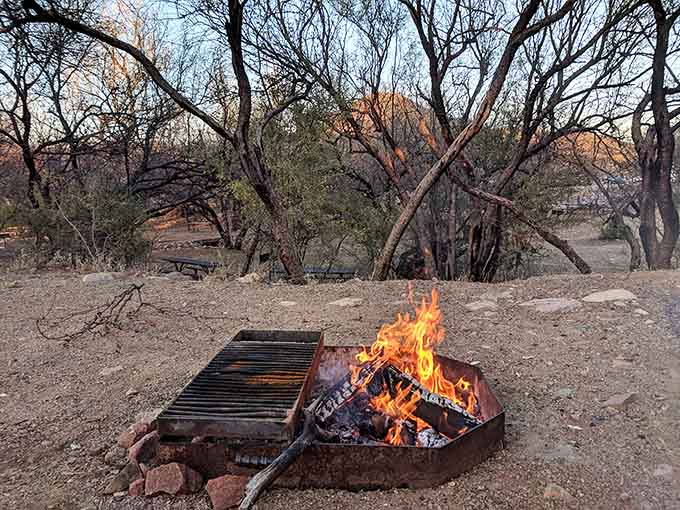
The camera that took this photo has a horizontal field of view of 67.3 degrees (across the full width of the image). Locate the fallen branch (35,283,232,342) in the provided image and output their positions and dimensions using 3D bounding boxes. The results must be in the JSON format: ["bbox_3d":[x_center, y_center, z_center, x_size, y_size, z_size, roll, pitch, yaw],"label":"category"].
[{"bbox_3d":[-1.522,0.391,3.765,1.360,0.270,0.700,0,8,0],"label":"fallen branch"}]

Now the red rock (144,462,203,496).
[{"bbox_3d":[-0.569,0.745,1.744,0.180,0.098,0.110,0,8,0],"label":"red rock"}]

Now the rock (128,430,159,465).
[{"bbox_3d":[-0.701,0.696,1.823,0.098,0.095,0.095,0,8,0],"label":"rock"}]

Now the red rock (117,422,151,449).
[{"bbox_3d":[-0.801,0.705,1.981,0.120,0.078,0.090,0,8,0],"label":"red rock"}]

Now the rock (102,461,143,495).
[{"bbox_3d":[-0.743,0.754,1.745,0.122,0.078,0.100,0,8,0],"label":"rock"}]

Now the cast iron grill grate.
[{"bbox_3d":[-0.364,0.537,2.315,0.462,0.084,1.098,1,8,4],"label":"cast iron grill grate"}]

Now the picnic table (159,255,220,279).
[{"bbox_3d":[-3.570,0.542,12.800,2.000,0.760,1.500,6,10,40],"label":"picnic table"}]

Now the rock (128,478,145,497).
[{"bbox_3d":[-0.682,0.771,1.712,0.049,0.050,0.045,0,8,0],"label":"rock"}]

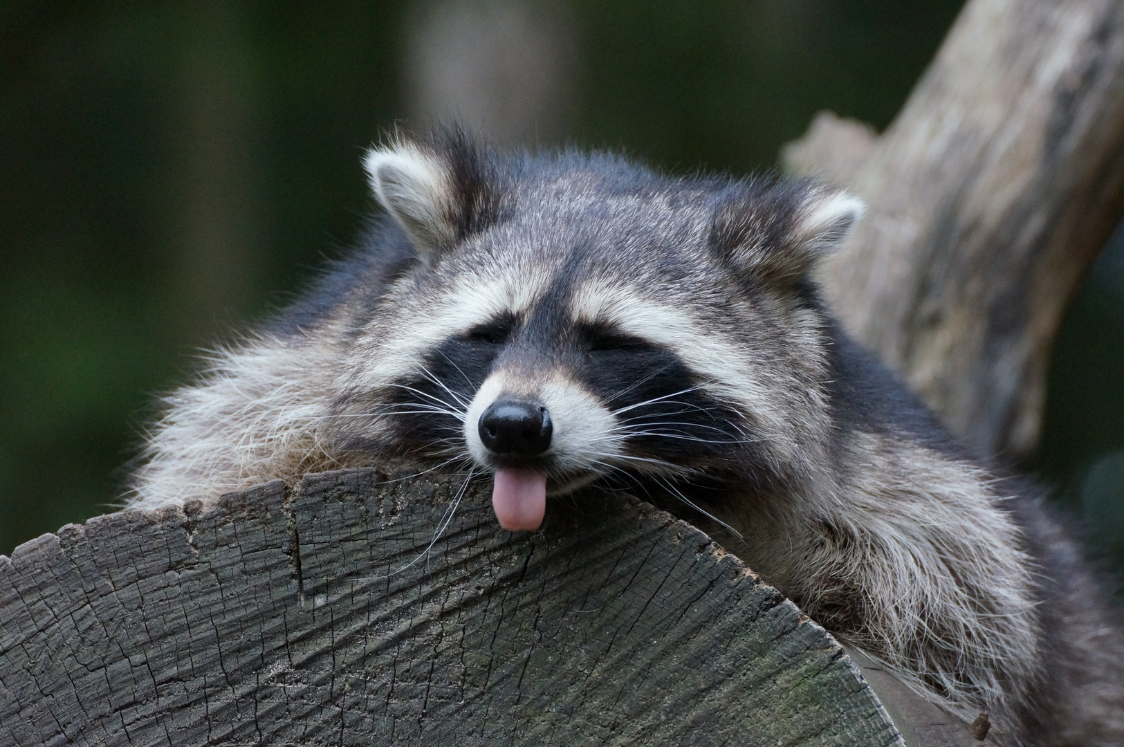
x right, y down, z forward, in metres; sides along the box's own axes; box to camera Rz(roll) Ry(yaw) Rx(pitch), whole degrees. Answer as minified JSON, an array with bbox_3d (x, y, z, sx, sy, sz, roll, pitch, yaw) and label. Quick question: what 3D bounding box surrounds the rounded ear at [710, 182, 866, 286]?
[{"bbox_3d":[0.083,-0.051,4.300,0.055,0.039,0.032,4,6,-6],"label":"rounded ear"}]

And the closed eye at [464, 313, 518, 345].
[{"bbox_3d":[-0.026,-0.016,4.272,0.020,0.011,0.010,8,9,23],"label":"closed eye"}]

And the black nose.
[{"bbox_3d":[-0.017,0.019,4.212,0.026,0.021,0.020,6,9,15],"label":"black nose"}]

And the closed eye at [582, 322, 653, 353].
[{"bbox_3d":[0.020,-0.013,4.260,0.025,0.011,0.011,5,9,3],"label":"closed eye"}]

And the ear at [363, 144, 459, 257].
[{"bbox_3d":[-0.056,-0.064,4.335,0.036,0.042,0.028,-1,5,23],"label":"ear"}]

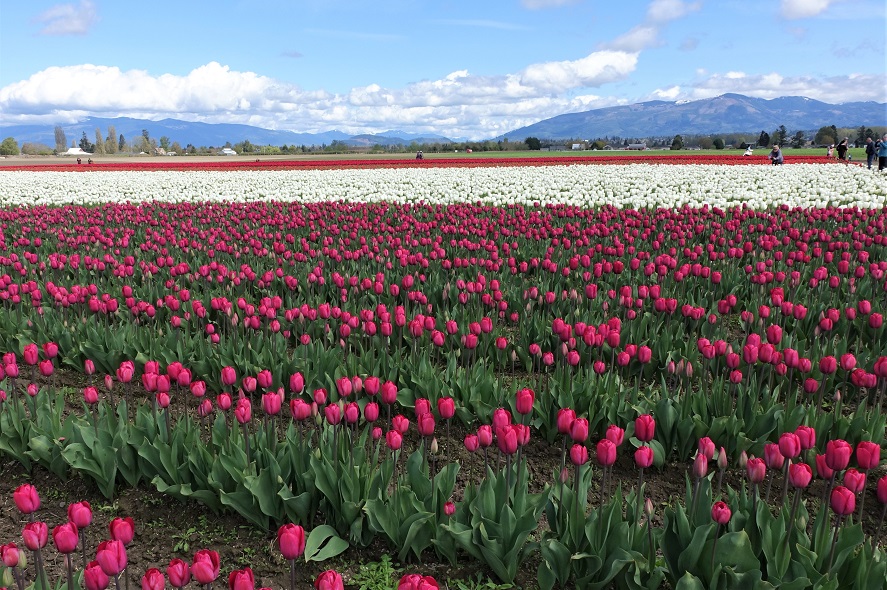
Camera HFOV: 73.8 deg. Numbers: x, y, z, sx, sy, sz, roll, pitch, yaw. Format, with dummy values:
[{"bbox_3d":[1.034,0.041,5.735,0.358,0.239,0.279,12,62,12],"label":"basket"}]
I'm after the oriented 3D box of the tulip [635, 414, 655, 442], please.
[{"bbox_3d":[0.584,0.386,1.709,0.057,0.079,0.057,4,15,20],"label":"tulip"}]

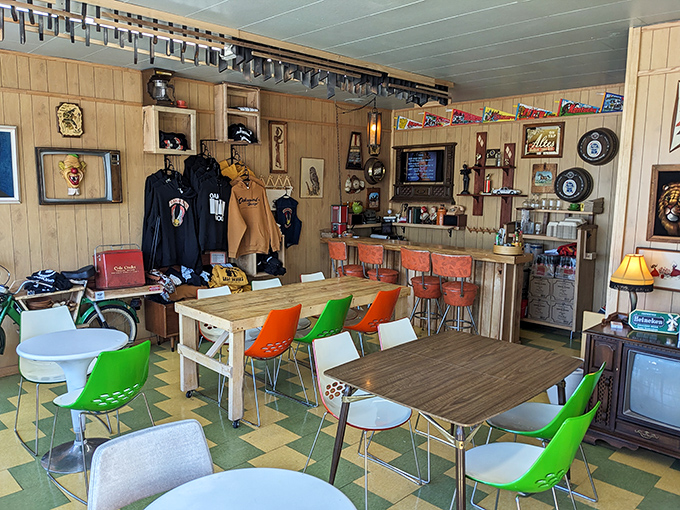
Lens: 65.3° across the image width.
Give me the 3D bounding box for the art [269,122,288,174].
[{"bbox_3d":[-0.766,-1.326,6.551,0.277,0.624,0.030,-7,11,-44],"label":"art"}]

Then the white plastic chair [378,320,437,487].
[{"bbox_3d":[0.496,0.857,3.322,0.550,0.810,0.470,8,10,44],"label":"white plastic chair"}]

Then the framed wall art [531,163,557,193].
[{"bbox_3d":[2.427,-0.901,6.276,0.030,0.337,0.285,-7,11,-44],"label":"framed wall art"}]

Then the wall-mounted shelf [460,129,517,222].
[{"bbox_3d":[1.959,-0.952,6.813,0.180,1.245,0.910,-7,11,-44],"label":"wall-mounted shelf"}]

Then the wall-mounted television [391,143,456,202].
[{"bbox_3d":[1.171,-1.128,7.443,0.140,0.793,1.050,-7,11,-44],"label":"wall-mounted television"}]

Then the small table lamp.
[{"bbox_3d":[1.970,0.249,3.576,0.270,0.520,0.270,-7,11,-44],"label":"small table lamp"}]

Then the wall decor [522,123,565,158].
[{"bbox_3d":[2.440,-1.367,6.371,0.035,0.410,0.508,-7,11,-44],"label":"wall decor"}]

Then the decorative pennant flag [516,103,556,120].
[{"bbox_3d":[2.329,-1.712,6.279,0.020,0.208,0.525,-7,11,-44],"label":"decorative pennant flag"}]

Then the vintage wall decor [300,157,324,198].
[{"bbox_3d":[-0.367,-1.007,6.979,0.025,0.510,0.400,8,10,44],"label":"vintage wall decor"}]

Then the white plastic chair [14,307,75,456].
[{"bbox_3d":[-1.924,0.819,3.640,0.505,0.815,0.550,-7,11,-44],"label":"white plastic chair"}]

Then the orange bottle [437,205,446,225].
[{"bbox_3d":[1.383,-0.538,7.209,0.140,0.288,0.140,-7,11,-44],"label":"orange bottle"}]

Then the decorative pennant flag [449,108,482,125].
[{"bbox_3d":[1.699,-1.846,7.075,0.020,0.213,0.480,-7,11,-44],"label":"decorative pennant flag"}]

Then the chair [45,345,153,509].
[{"bbox_3d":[-1.368,0.903,3.163,0.520,0.820,0.510,7,10,39],"label":"chair"}]

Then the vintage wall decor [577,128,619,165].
[{"bbox_3d":[2.869,-1.194,5.903,0.405,0.405,0.130,8,10,44],"label":"vintage wall decor"}]

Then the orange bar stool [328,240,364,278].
[{"bbox_3d":[0.139,0.348,6.711,0.470,0.950,0.420,-5,9,-35],"label":"orange bar stool"}]

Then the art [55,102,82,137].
[{"bbox_3d":[-2.470,-1.232,4.862,0.230,0.313,0.025,-7,11,-44],"label":"art"}]

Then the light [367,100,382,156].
[{"bbox_3d":[0.443,-1.595,6.742,0.200,0.680,0.200,-7,11,-44],"label":"light"}]

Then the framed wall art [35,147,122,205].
[{"bbox_3d":[-2.399,-0.723,4.919,0.090,0.500,0.740,8,10,44],"label":"framed wall art"}]

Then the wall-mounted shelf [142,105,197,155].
[{"bbox_3d":[-1.735,-1.255,5.424,0.220,0.445,0.465,8,10,44],"label":"wall-mounted shelf"}]

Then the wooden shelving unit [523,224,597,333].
[{"bbox_3d":[2.404,0.263,6.162,0.420,1.198,0.875,-7,11,-44],"label":"wooden shelving unit"}]

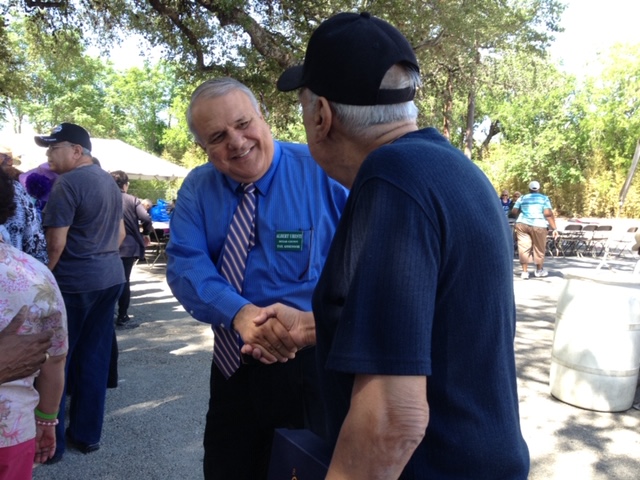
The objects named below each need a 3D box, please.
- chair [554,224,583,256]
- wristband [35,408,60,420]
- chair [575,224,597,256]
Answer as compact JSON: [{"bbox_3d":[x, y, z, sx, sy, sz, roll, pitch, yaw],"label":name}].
[{"bbox_3d":[5.964,0.031,15.500,0.460,0.780,0.480,0,4,-14],"label":"chair"},{"bbox_3d":[-0.761,0.485,1.800,0.067,0.015,0.062,13,0,-19],"label":"wristband"},{"bbox_3d":[6.330,0.036,15.400,0.460,0.780,0.480,-1,4,-20],"label":"chair"}]

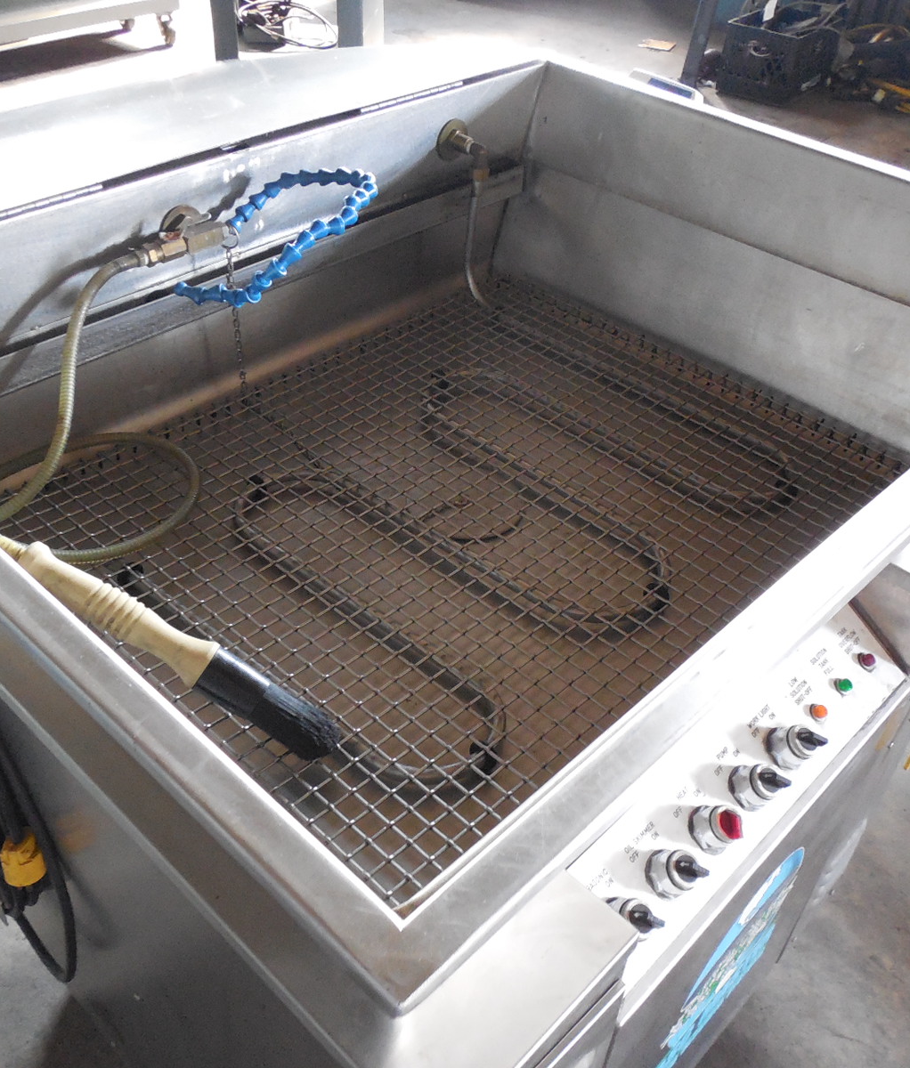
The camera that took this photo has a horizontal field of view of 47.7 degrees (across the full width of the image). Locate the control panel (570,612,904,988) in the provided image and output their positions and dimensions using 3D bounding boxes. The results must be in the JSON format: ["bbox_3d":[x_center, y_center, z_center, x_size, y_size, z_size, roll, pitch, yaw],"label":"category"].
[{"bbox_3d":[0.224,0.167,0.761,0.417,0.039,0.095,-32,80,-35],"label":"control panel"}]

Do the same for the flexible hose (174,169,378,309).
[{"bbox_3d":[-0.148,-0.239,0.815,0.136,0.065,0.199,33,48,31],"label":"flexible hose"}]

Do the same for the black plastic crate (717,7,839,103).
[{"bbox_3d":[1.474,-2.164,4.649,0.332,0.280,0.478,29,46,28],"label":"black plastic crate"}]

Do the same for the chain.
[{"bbox_3d":[-0.196,-0.193,0.924,0.016,0.185,0.017,33,48,31],"label":"chain"}]

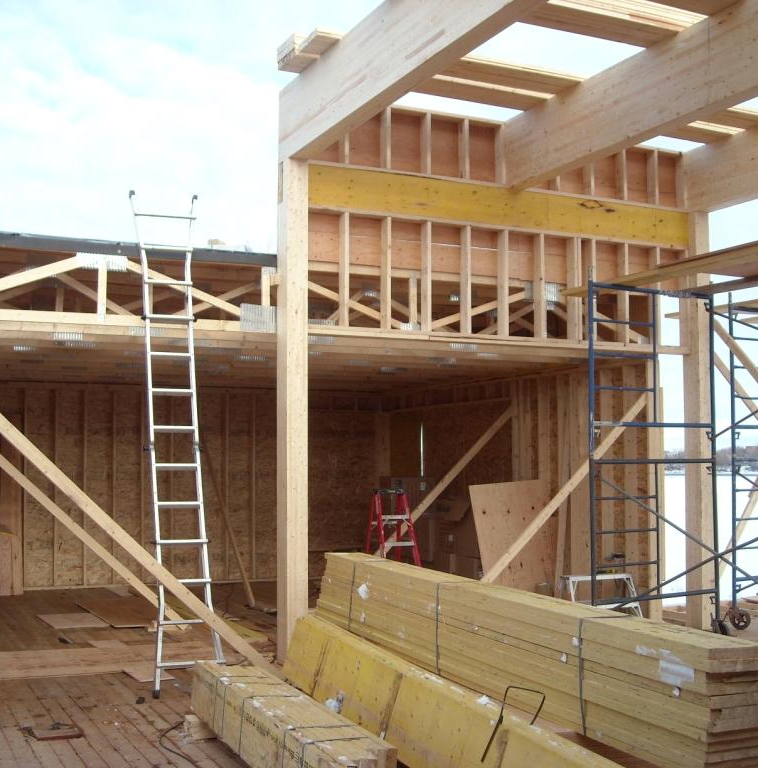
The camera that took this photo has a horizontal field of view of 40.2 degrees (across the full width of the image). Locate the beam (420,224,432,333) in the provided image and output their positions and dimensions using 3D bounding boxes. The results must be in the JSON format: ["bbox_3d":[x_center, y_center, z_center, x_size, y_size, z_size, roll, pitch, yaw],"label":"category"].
[{"bbox_3d":[0.426,-0.968,9.376,0.038,0.996,0.140,2,-4,-25],"label":"beam"}]

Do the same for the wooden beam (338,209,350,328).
[{"bbox_3d":[-0.303,-0.990,9.043,0.038,1.004,0.140,2,-4,-25],"label":"wooden beam"}]

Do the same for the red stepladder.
[{"bbox_3d":[0.140,1.822,11.150,0.530,1.420,0.880,1,-4,-21],"label":"red stepladder"}]

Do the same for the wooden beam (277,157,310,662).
[{"bbox_3d":[-0.728,0.203,8.710,0.186,4.194,0.257,2,-4,-25],"label":"wooden beam"}]

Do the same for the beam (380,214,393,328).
[{"bbox_3d":[0.062,-0.977,9.210,0.038,0.996,0.140,2,-4,-25],"label":"beam"}]

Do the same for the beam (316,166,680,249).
[{"bbox_3d":[1.239,-1.641,9.796,4.197,0.348,0.135,2,-4,-25],"label":"beam"}]

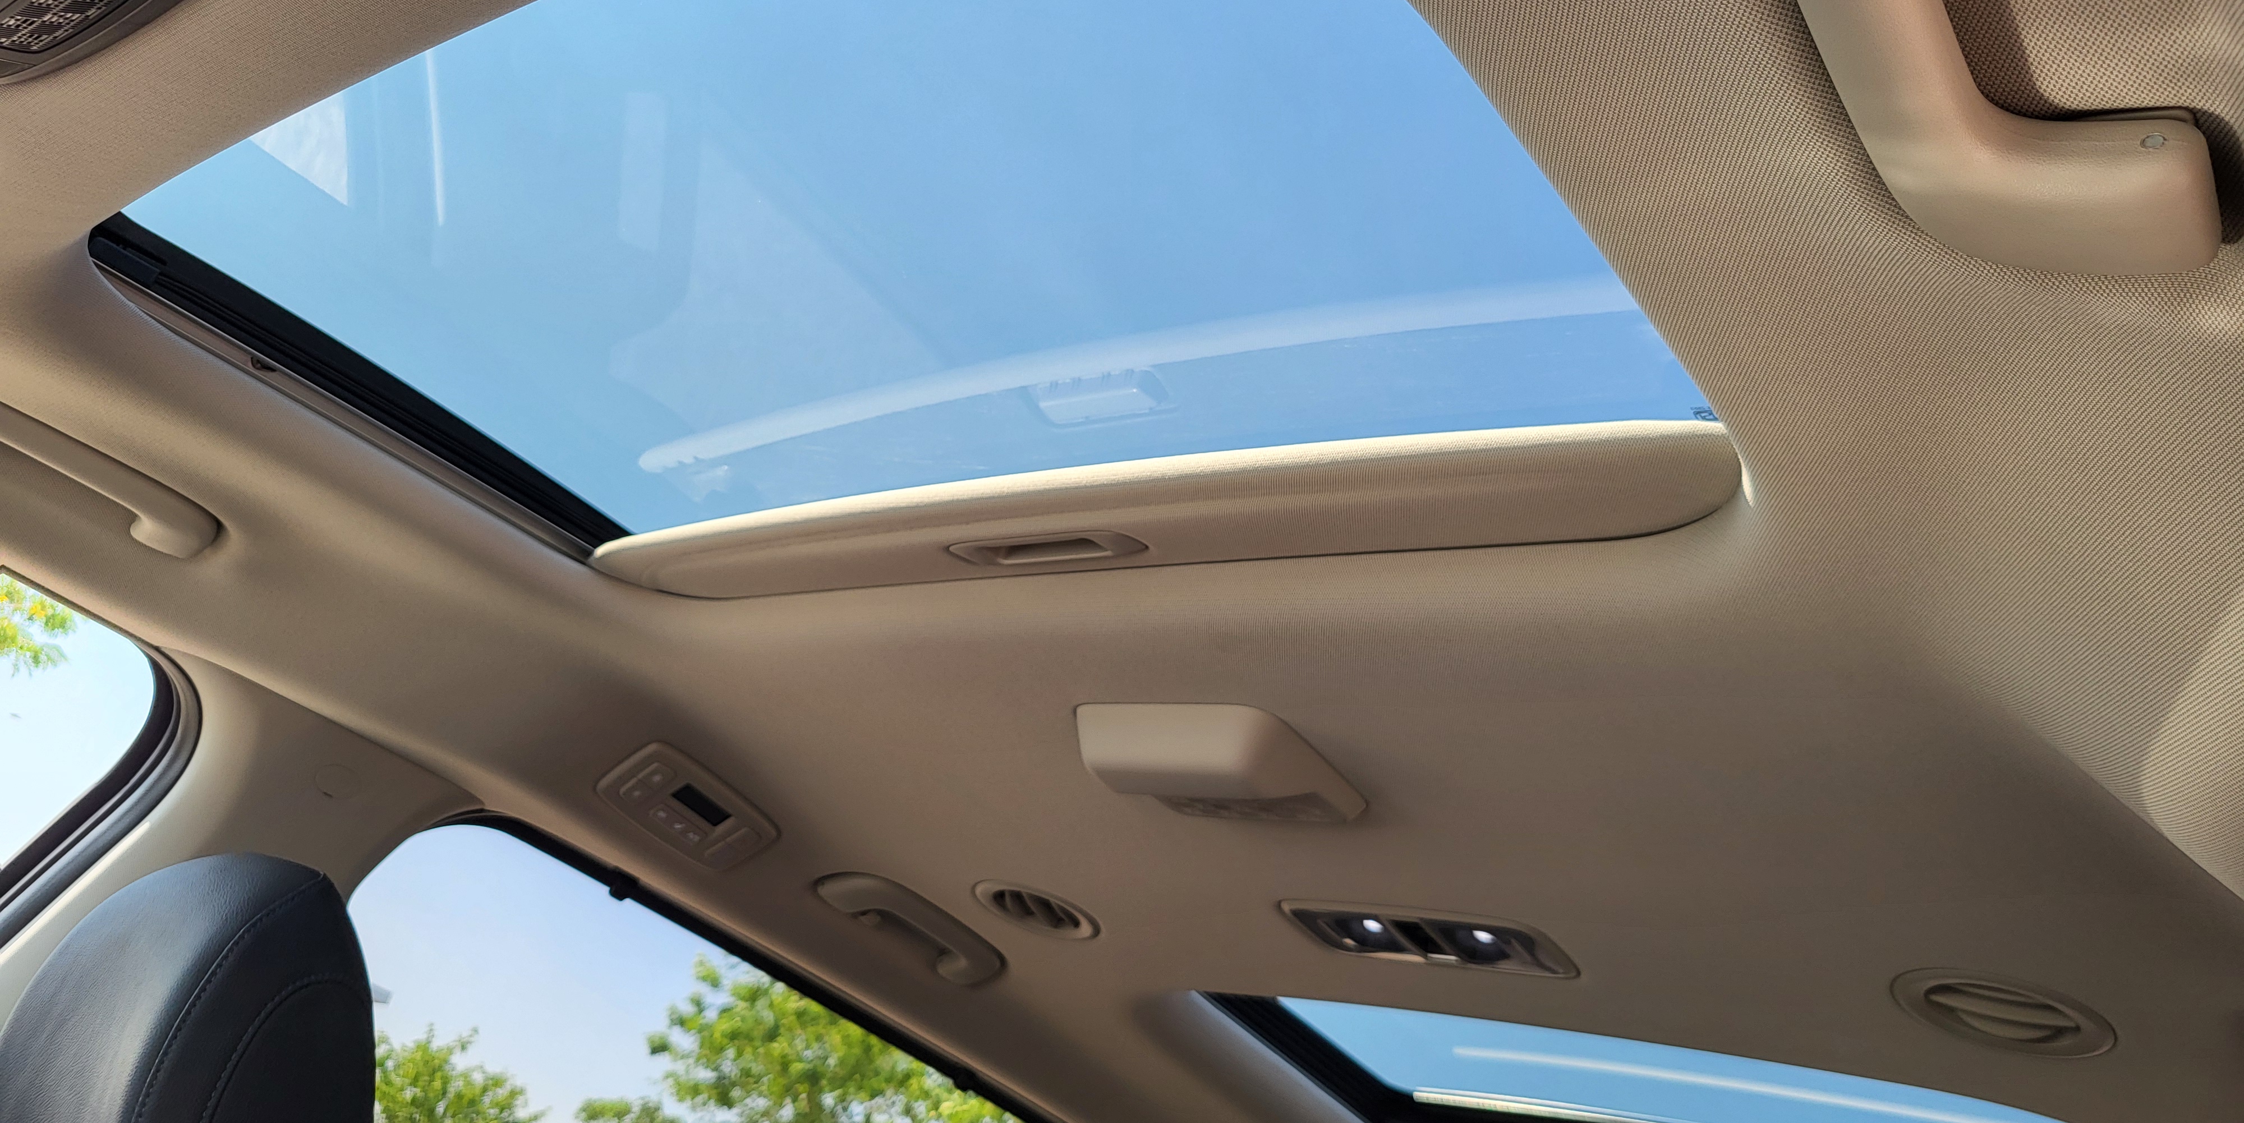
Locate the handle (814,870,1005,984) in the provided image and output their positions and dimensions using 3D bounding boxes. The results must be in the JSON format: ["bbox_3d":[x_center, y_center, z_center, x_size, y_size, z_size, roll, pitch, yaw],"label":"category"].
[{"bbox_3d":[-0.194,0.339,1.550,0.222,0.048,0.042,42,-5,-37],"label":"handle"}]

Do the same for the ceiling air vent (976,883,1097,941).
[{"bbox_3d":[-0.076,0.314,1.532,0.122,0.025,0.122,-8,-40,40],"label":"ceiling air vent"}]

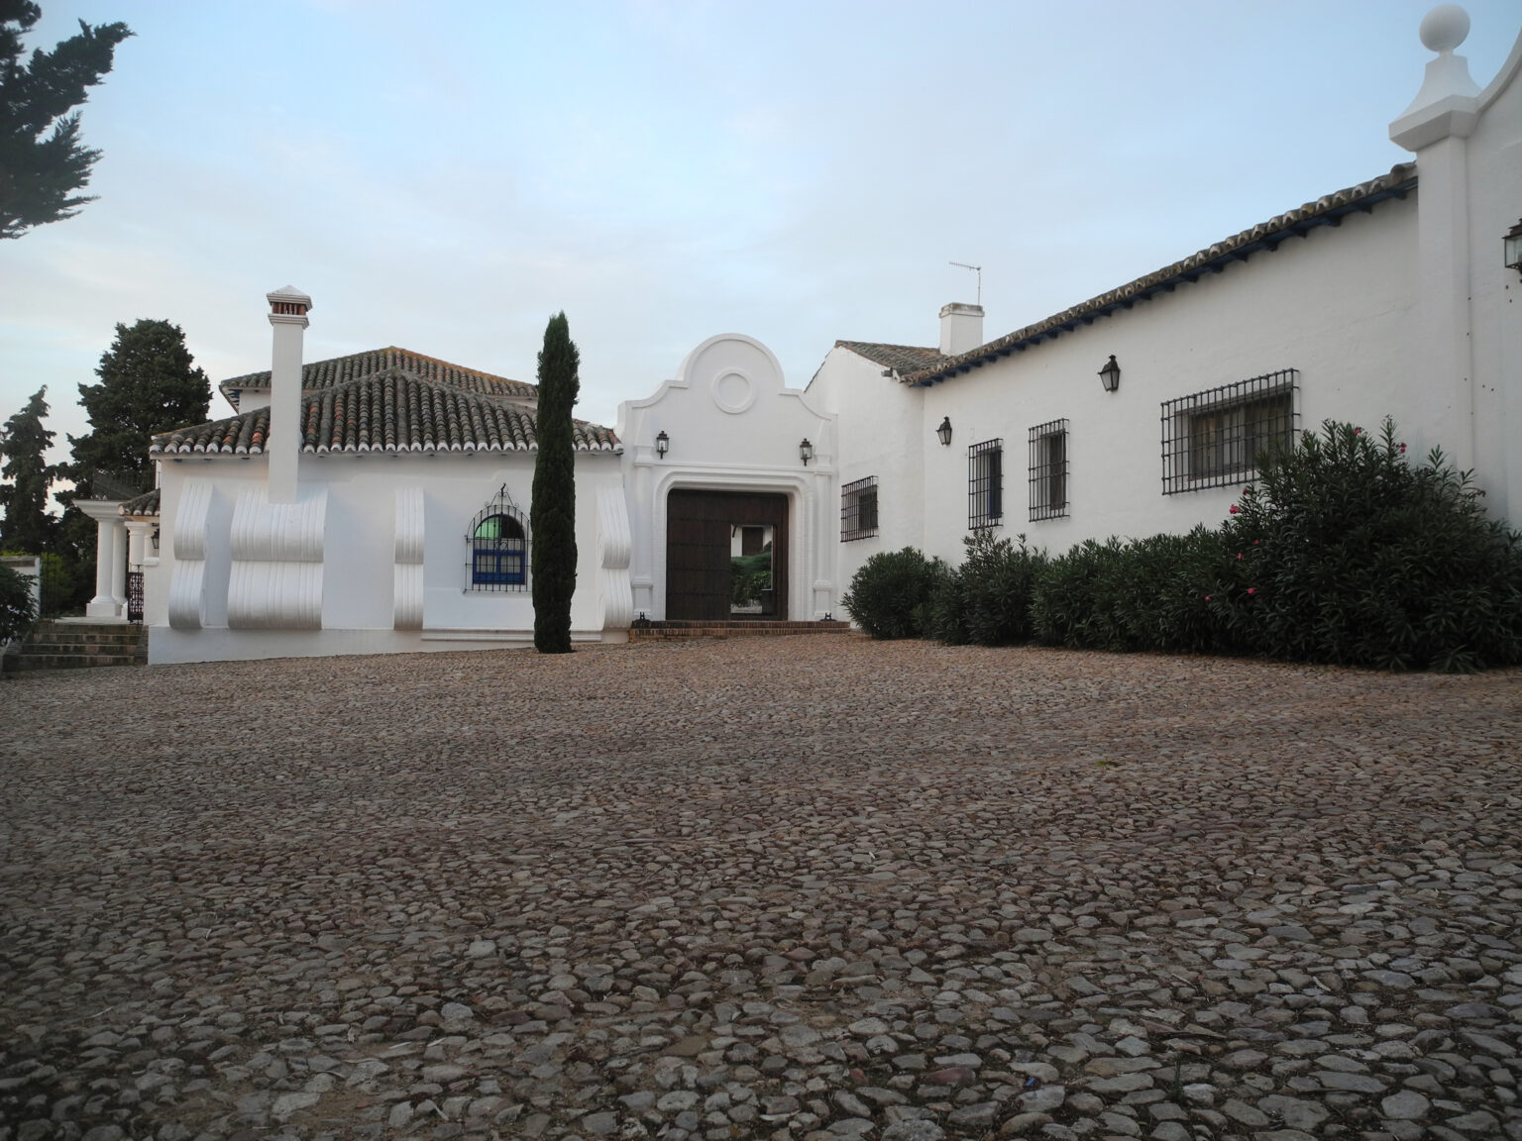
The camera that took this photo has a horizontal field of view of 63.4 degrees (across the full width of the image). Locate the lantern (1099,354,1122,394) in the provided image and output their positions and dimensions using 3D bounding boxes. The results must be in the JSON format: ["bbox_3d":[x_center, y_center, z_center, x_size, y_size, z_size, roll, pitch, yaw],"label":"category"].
[{"bbox_3d":[5.094,-2.866,17.959,0.220,0.550,0.300,1,-3,-19],"label":"lantern"}]

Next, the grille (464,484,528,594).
[{"bbox_3d":[-5.386,-0.636,25.464,1.360,2.210,0.250,1,-3,-16],"label":"grille"}]

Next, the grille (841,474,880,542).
[{"bbox_3d":[2.160,-1.304,26.849,0.160,1.260,1.800,1,-3,-17],"label":"grille"}]

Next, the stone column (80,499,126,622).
[{"bbox_3d":[-14.006,-0.243,26.200,0.800,2.530,0.800,1,-3,-16],"label":"stone column"}]

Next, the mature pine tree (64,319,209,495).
[{"bbox_3d":[-21.293,-3.802,42.028,4.900,9.670,4.900,0,-3,0],"label":"mature pine tree"}]

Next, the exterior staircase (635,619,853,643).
[{"bbox_3d":[-0.525,1.329,27.134,5.100,0.430,0.850,1,-3,-16],"label":"exterior staircase"}]

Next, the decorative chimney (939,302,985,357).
[{"bbox_3d":[4.664,-5.618,28.791,0.800,1.260,0.620,1,-3,-19],"label":"decorative chimney"}]

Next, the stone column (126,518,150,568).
[{"bbox_3d":[-13.768,-0.120,27.181,0.480,2.050,0.480,1,-3,-16],"label":"stone column"}]

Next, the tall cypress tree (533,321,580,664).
[{"bbox_3d":[-3.797,-1.652,23.053,0.900,6.410,0.900,0,-3,0],"label":"tall cypress tree"}]

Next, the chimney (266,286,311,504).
[{"bbox_3d":[-9.339,-3.462,24.319,0.800,4.380,0.800,1,-3,-16],"label":"chimney"}]

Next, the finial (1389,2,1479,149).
[{"bbox_3d":[6.837,-4.923,12.266,0.740,1.430,0.740,1,-3,-19],"label":"finial"}]

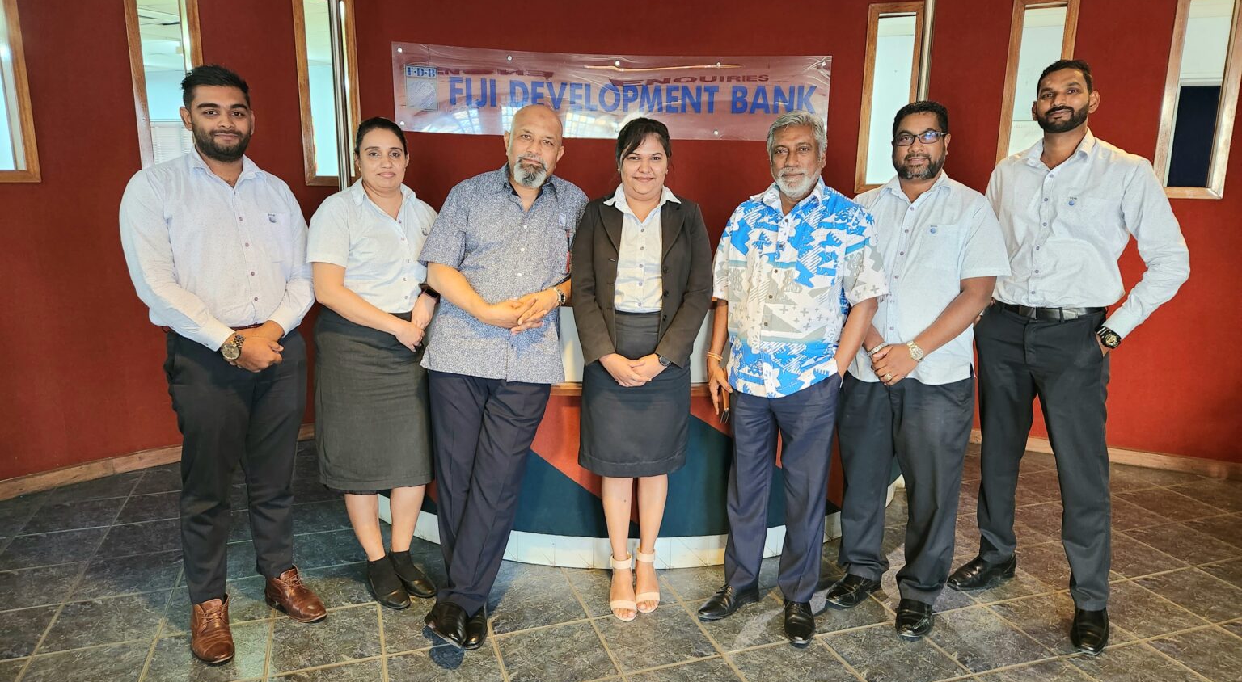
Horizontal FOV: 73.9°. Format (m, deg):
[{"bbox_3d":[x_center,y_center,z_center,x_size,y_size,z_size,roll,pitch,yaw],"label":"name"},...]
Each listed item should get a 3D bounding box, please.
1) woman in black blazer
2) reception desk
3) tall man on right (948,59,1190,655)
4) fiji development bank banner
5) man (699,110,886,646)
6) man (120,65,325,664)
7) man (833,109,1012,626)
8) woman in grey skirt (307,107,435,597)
[{"bbox_3d":[0.059,0.111,2.725,0.460,1.635,0.330,1,11,1],"label":"woman in black blazer"},{"bbox_3d":[0.143,0.241,3.519,2.600,1.070,1.100,-1,12,-8],"label":"reception desk"},{"bbox_3d":[1.420,0.039,2.697,0.670,1.820,0.440,9,14,37],"label":"tall man on right"},{"bbox_3d":[-0.027,-1.375,4.612,2.403,0.460,0.160,0,11,-6],"label":"fiji development bank banner"},{"bbox_3d":[0.513,0.124,2.625,0.540,1.660,0.390,4,12,16],"label":"man"},{"bbox_3d":[-1.181,0.072,2.527,0.560,1.760,0.410,-7,14,-33],"label":"man"},{"bbox_3d":[0.924,0.098,2.690,0.530,1.695,0.400,9,14,34],"label":"man"},{"bbox_3d":[-0.791,0.091,2.785,0.440,1.630,0.330,-7,14,-34],"label":"woman in grey skirt"}]

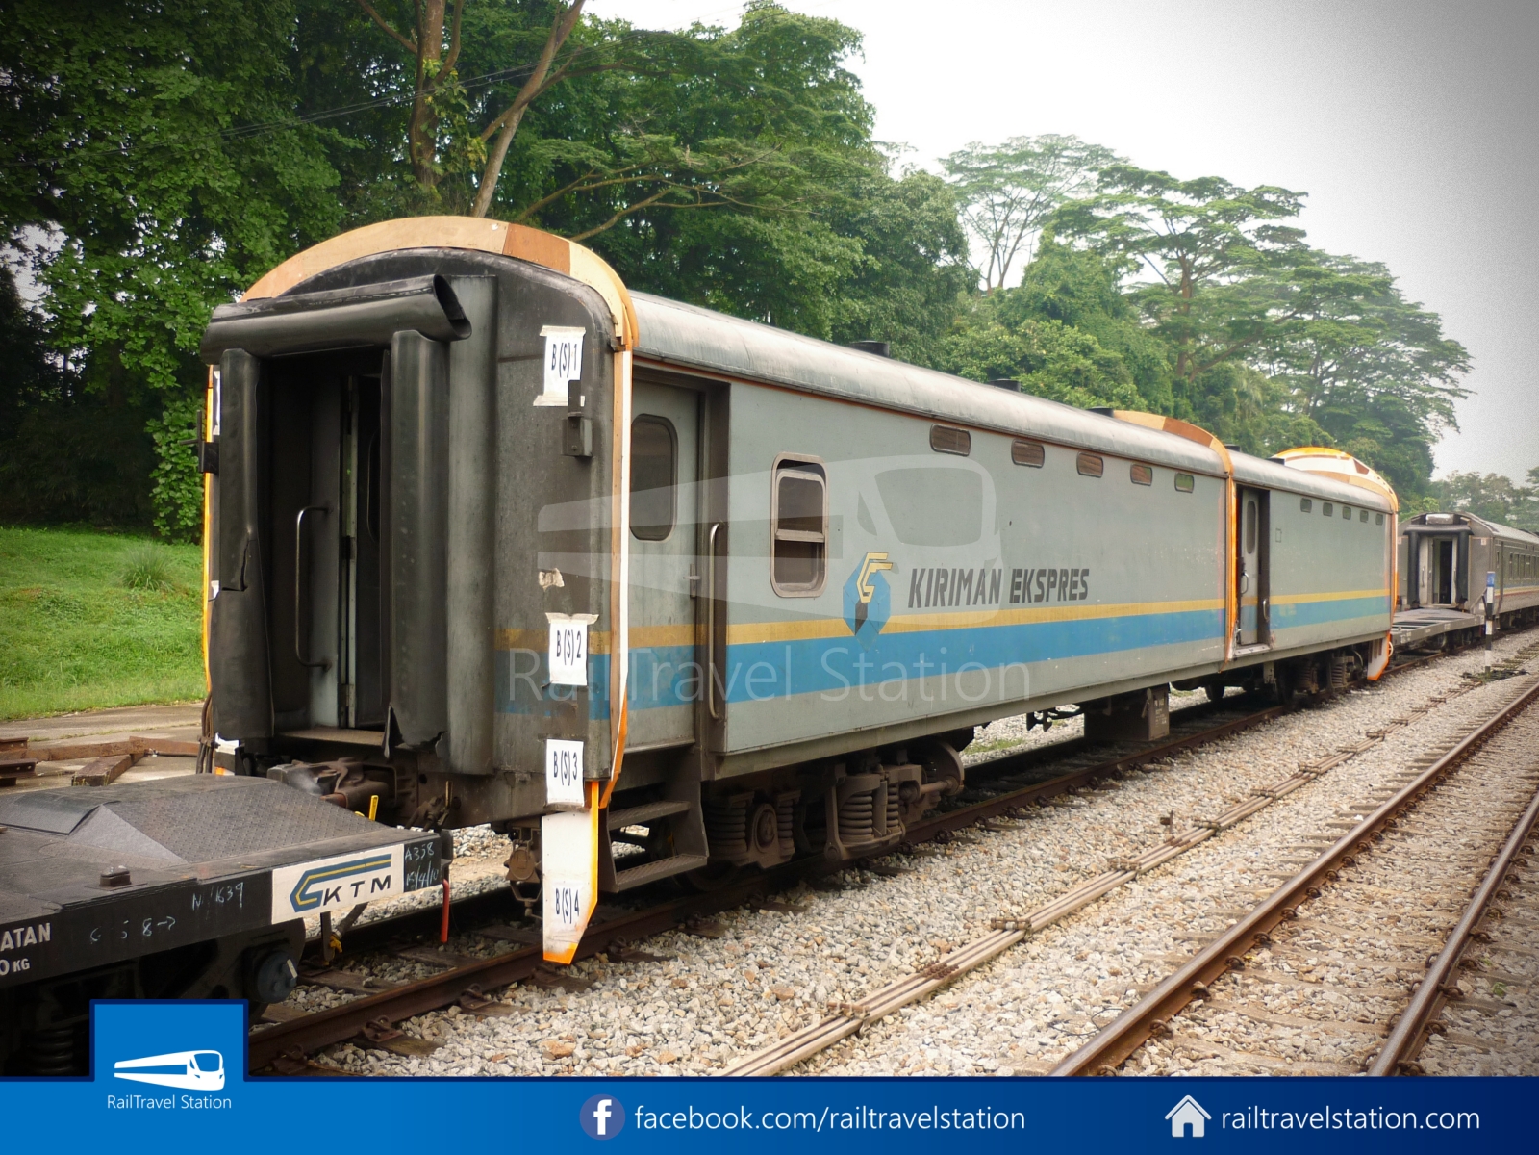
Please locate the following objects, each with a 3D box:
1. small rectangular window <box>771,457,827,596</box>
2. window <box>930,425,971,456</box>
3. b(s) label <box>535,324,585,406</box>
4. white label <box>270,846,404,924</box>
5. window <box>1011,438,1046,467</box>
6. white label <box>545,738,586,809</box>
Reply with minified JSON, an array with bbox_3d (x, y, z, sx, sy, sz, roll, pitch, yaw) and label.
[{"bbox_3d":[0.154,-0.288,8.249,0.060,0.792,0.623,1,0,32],"label":"small rectangular window"},{"bbox_3d":[1.181,-0.886,9.584,0.050,0.173,0.640,1,1,32],"label":"window"},{"bbox_3d":[-0.960,-0.962,6.705,0.295,0.363,0.010,1,1,32],"label":"b(s) label"},{"bbox_3d":[-1.569,1.118,5.382,0.010,0.191,0.621,1,1,32],"label":"white label"},{"bbox_3d":[1.885,-0.899,10.716,0.050,0.181,0.645,1,1,32],"label":"window"},{"bbox_3d":[-0.930,0.895,6.691,0.215,0.297,0.010,1,1,32],"label":"white label"}]

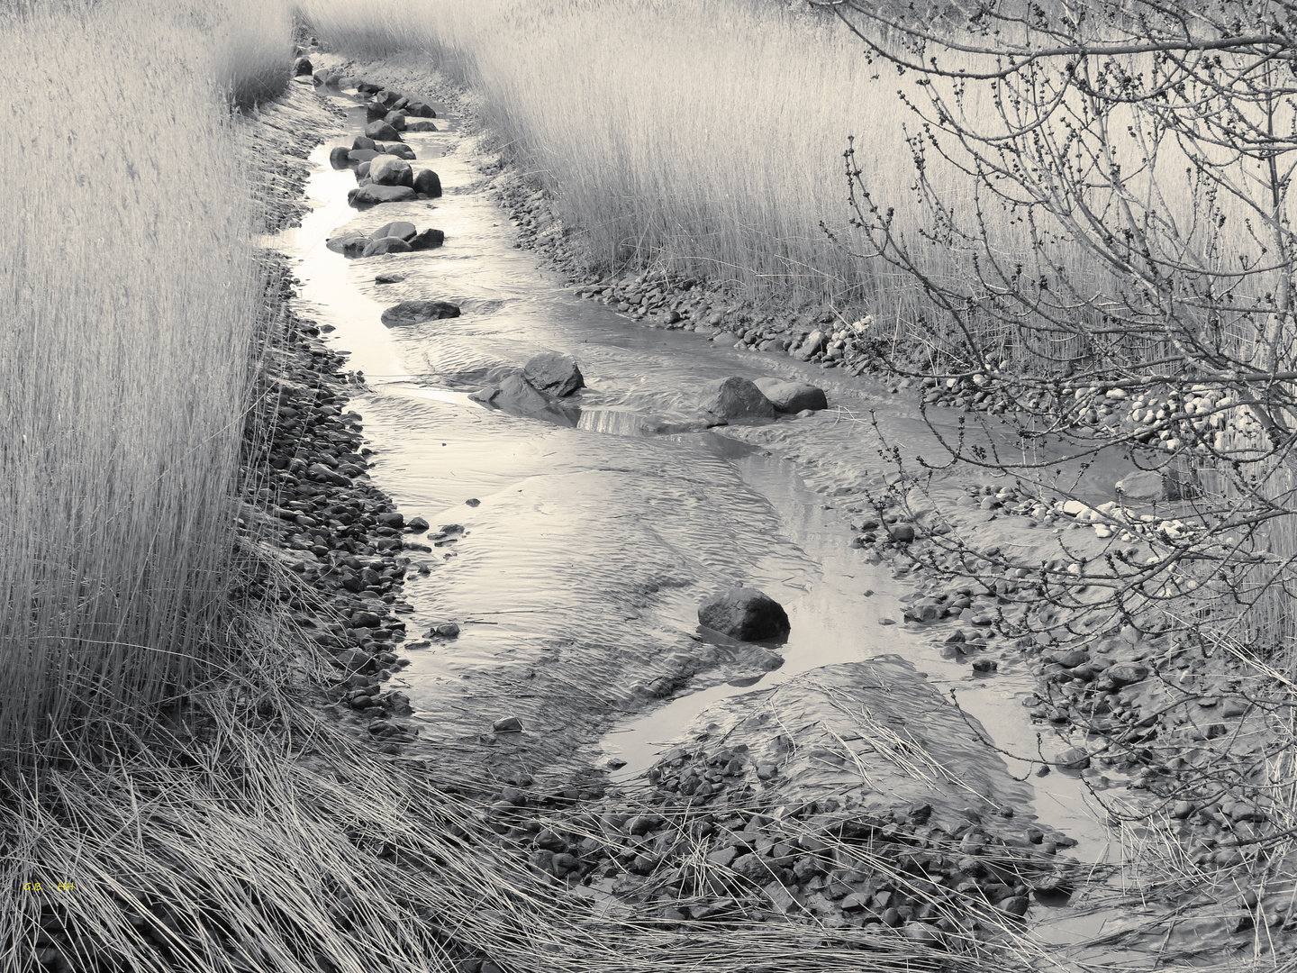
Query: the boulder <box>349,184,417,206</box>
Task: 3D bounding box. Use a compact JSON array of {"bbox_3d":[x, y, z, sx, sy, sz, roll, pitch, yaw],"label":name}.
[{"bbox_3d":[-4.047,-4.457,41.201,1.050,0.290,0.620,-1,13,-5],"label":"boulder"}]

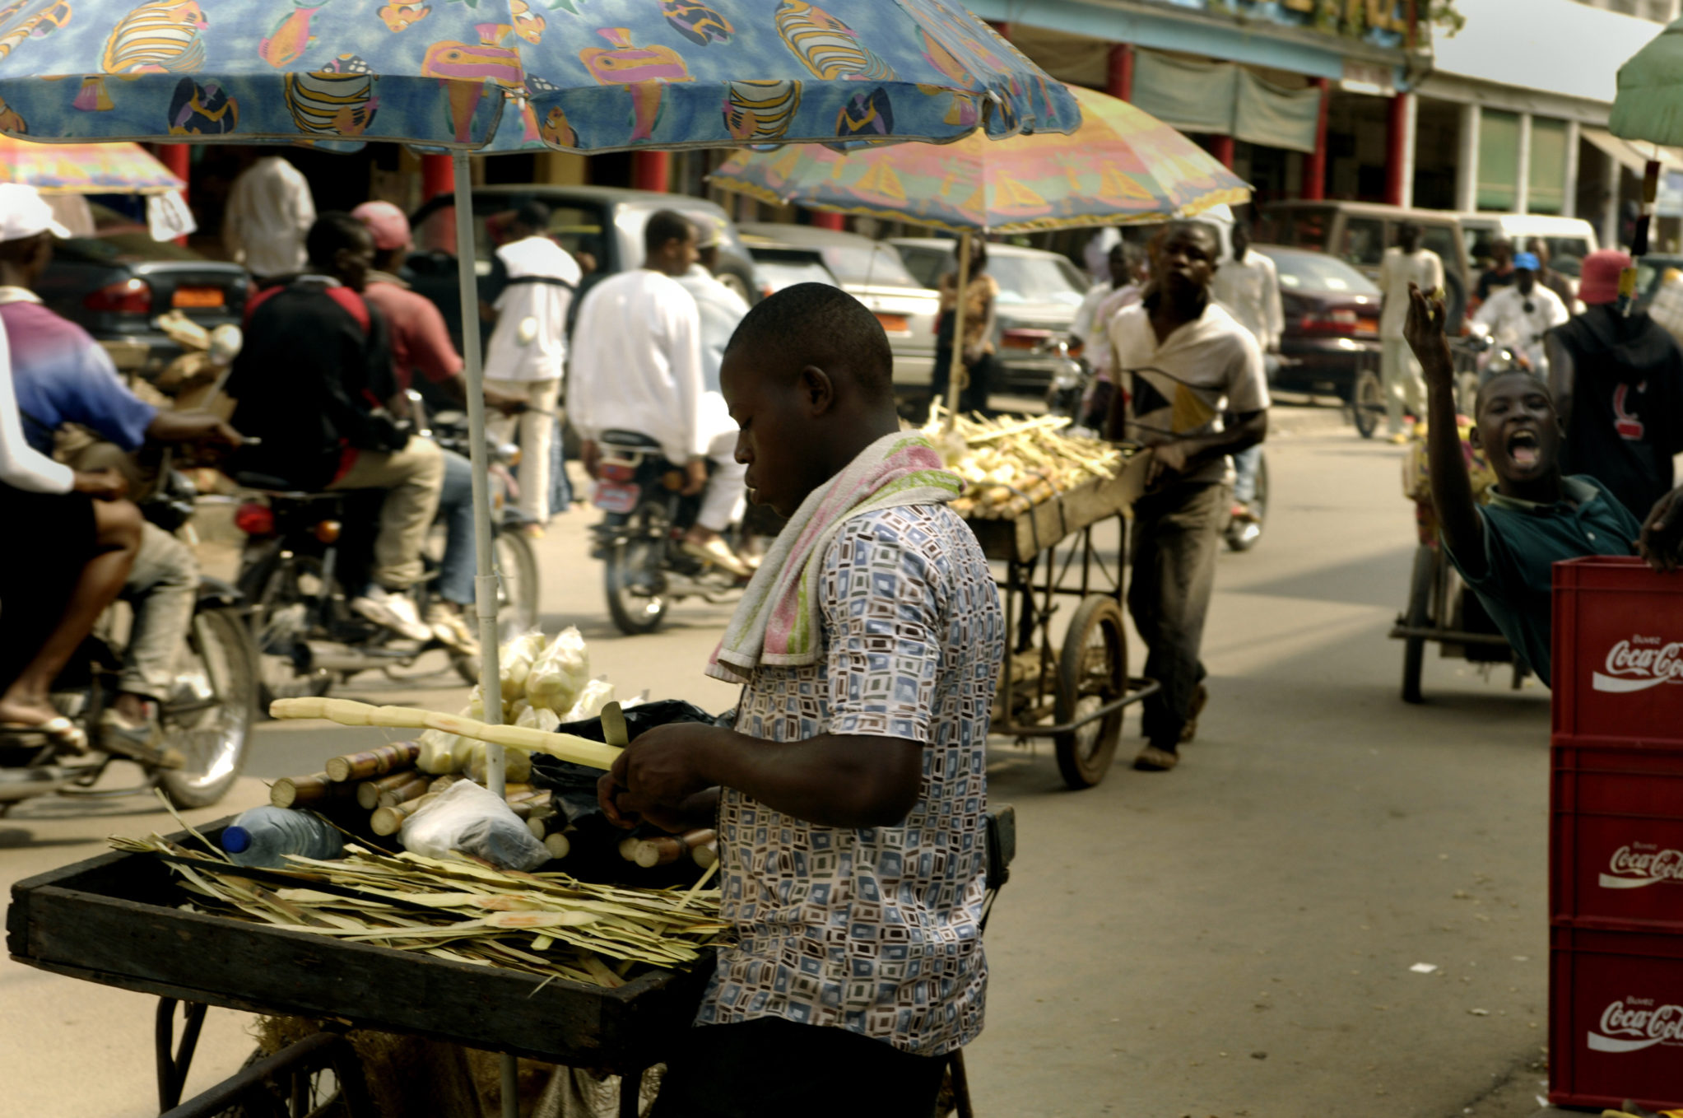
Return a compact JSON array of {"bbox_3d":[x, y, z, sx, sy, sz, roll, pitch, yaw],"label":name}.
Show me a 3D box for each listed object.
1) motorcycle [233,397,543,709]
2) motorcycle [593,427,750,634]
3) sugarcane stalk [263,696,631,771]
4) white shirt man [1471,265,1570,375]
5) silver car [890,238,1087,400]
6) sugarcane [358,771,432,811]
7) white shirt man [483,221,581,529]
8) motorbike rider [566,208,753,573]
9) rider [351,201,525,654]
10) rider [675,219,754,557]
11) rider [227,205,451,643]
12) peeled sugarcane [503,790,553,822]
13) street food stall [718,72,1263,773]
[{"bbox_3d":[-1.532,-0.080,14.613,0.740,1.060,1.950,5,6,27],"label":"motorcycle"},{"bbox_3d":[-0.400,-0.270,16.950,0.750,1.080,1.950,5,5,29],"label":"motorcycle"},{"bbox_3d":[-0.449,0.201,4.835,0.466,0.035,0.030,7,6,21],"label":"sugarcane stalk"},{"bbox_3d":[4.493,-1.448,27.800,0.660,1.250,0.680,2,5,13],"label":"white shirt man"},{"bbox_3d":[1.147,-2.194,38.000,1.720,1.450,4.400,-1,5,-22],"label":"silver car"},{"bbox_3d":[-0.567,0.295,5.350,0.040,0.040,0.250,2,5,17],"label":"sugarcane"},{"bbox_3d":[-1.585,-0.970,21.500,0.500,1.700,0.380,4,5,18],"label":"white shirt man"},{"bbox_3d":[-0.674,-0.664,17.008,0.560,1.520,0.800,4,5,20],"label":"motorbike rider"},{"bbox_3d":[-1.400,-0.442,14.050,0.600,1.480,0.750,4,5,30],"label":"rider"},{"bbox_3d":[-0.420,-0.680,17.000,0.550,1.420,0.750,4,5,28],"label":"rider"},{"bbox_3d":[-1.700,-0.440,14.150,0.530,1.420,0.700,5,5,30],"label":"rider"},{"bbox_3d":[-0.399,0.314,5.350,0.035,0.040,0.220,2,5,17],"label":"peeled sugarcane"},{"bbox_3d":[0.456,-0.384,12.662,1.650,2.160,1.700,4,5,20],"label":"street food stall"}]

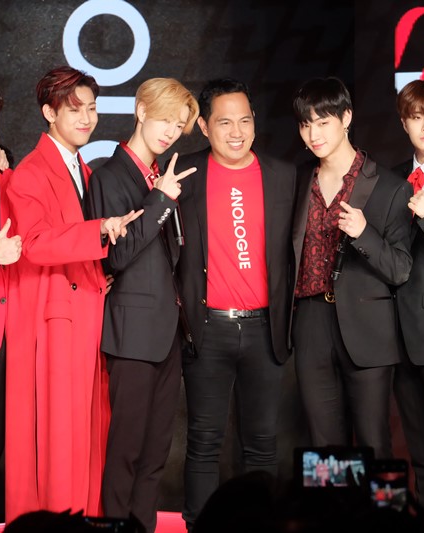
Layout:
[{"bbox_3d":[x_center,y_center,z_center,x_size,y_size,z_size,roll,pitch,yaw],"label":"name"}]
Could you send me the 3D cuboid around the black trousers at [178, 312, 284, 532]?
[{"bbox_3d":[0.071,0.564,12.450,0.380,0.840,0.260,0,2,-3],"label":"black trousers"}]

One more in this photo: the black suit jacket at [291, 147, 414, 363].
[{"bbox_3d":[0.476,-0.024,12.300,0.490,0.750,0.330,1,2,28],"label":"black suit jacket"}]

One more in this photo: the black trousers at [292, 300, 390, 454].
[{"bbox_3d":[0.449,0.564,12.300,0.370,0.920,0.270,1,2,25],"label":"black trousers"}]

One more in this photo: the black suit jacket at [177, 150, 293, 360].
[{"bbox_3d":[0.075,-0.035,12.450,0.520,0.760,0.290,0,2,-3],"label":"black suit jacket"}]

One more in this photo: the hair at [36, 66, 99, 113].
[{"bbox_3d":[-0.502,-0.604,12.350,0.190,0.175,0.220,-2,3,-38],"label":"hair"}]

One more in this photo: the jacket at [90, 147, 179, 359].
[{"bbox_3d":[-0.254,-0.044,12.200,0.340,0.750,0.460,2,3,42],"label":"jacket"}]

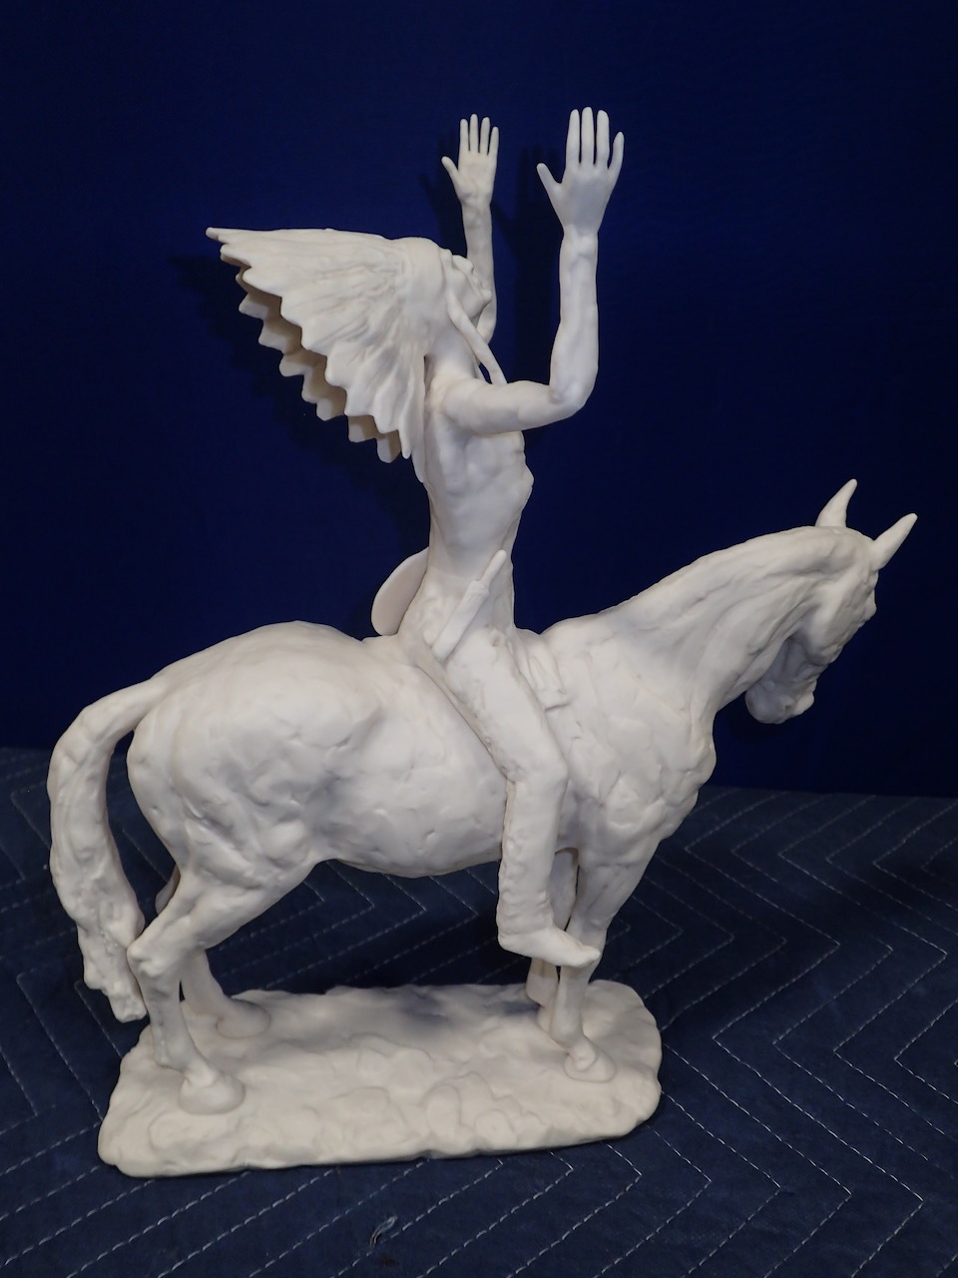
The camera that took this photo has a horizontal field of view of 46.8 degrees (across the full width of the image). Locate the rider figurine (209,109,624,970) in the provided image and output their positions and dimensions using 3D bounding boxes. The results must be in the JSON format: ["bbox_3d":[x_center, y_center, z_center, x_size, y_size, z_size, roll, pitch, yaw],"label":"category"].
[{"bbox_3d":[-0.020,-0.022,0.376,0.128,0.284,0.121,-1,23,-9],"label":"rider figurine"}]

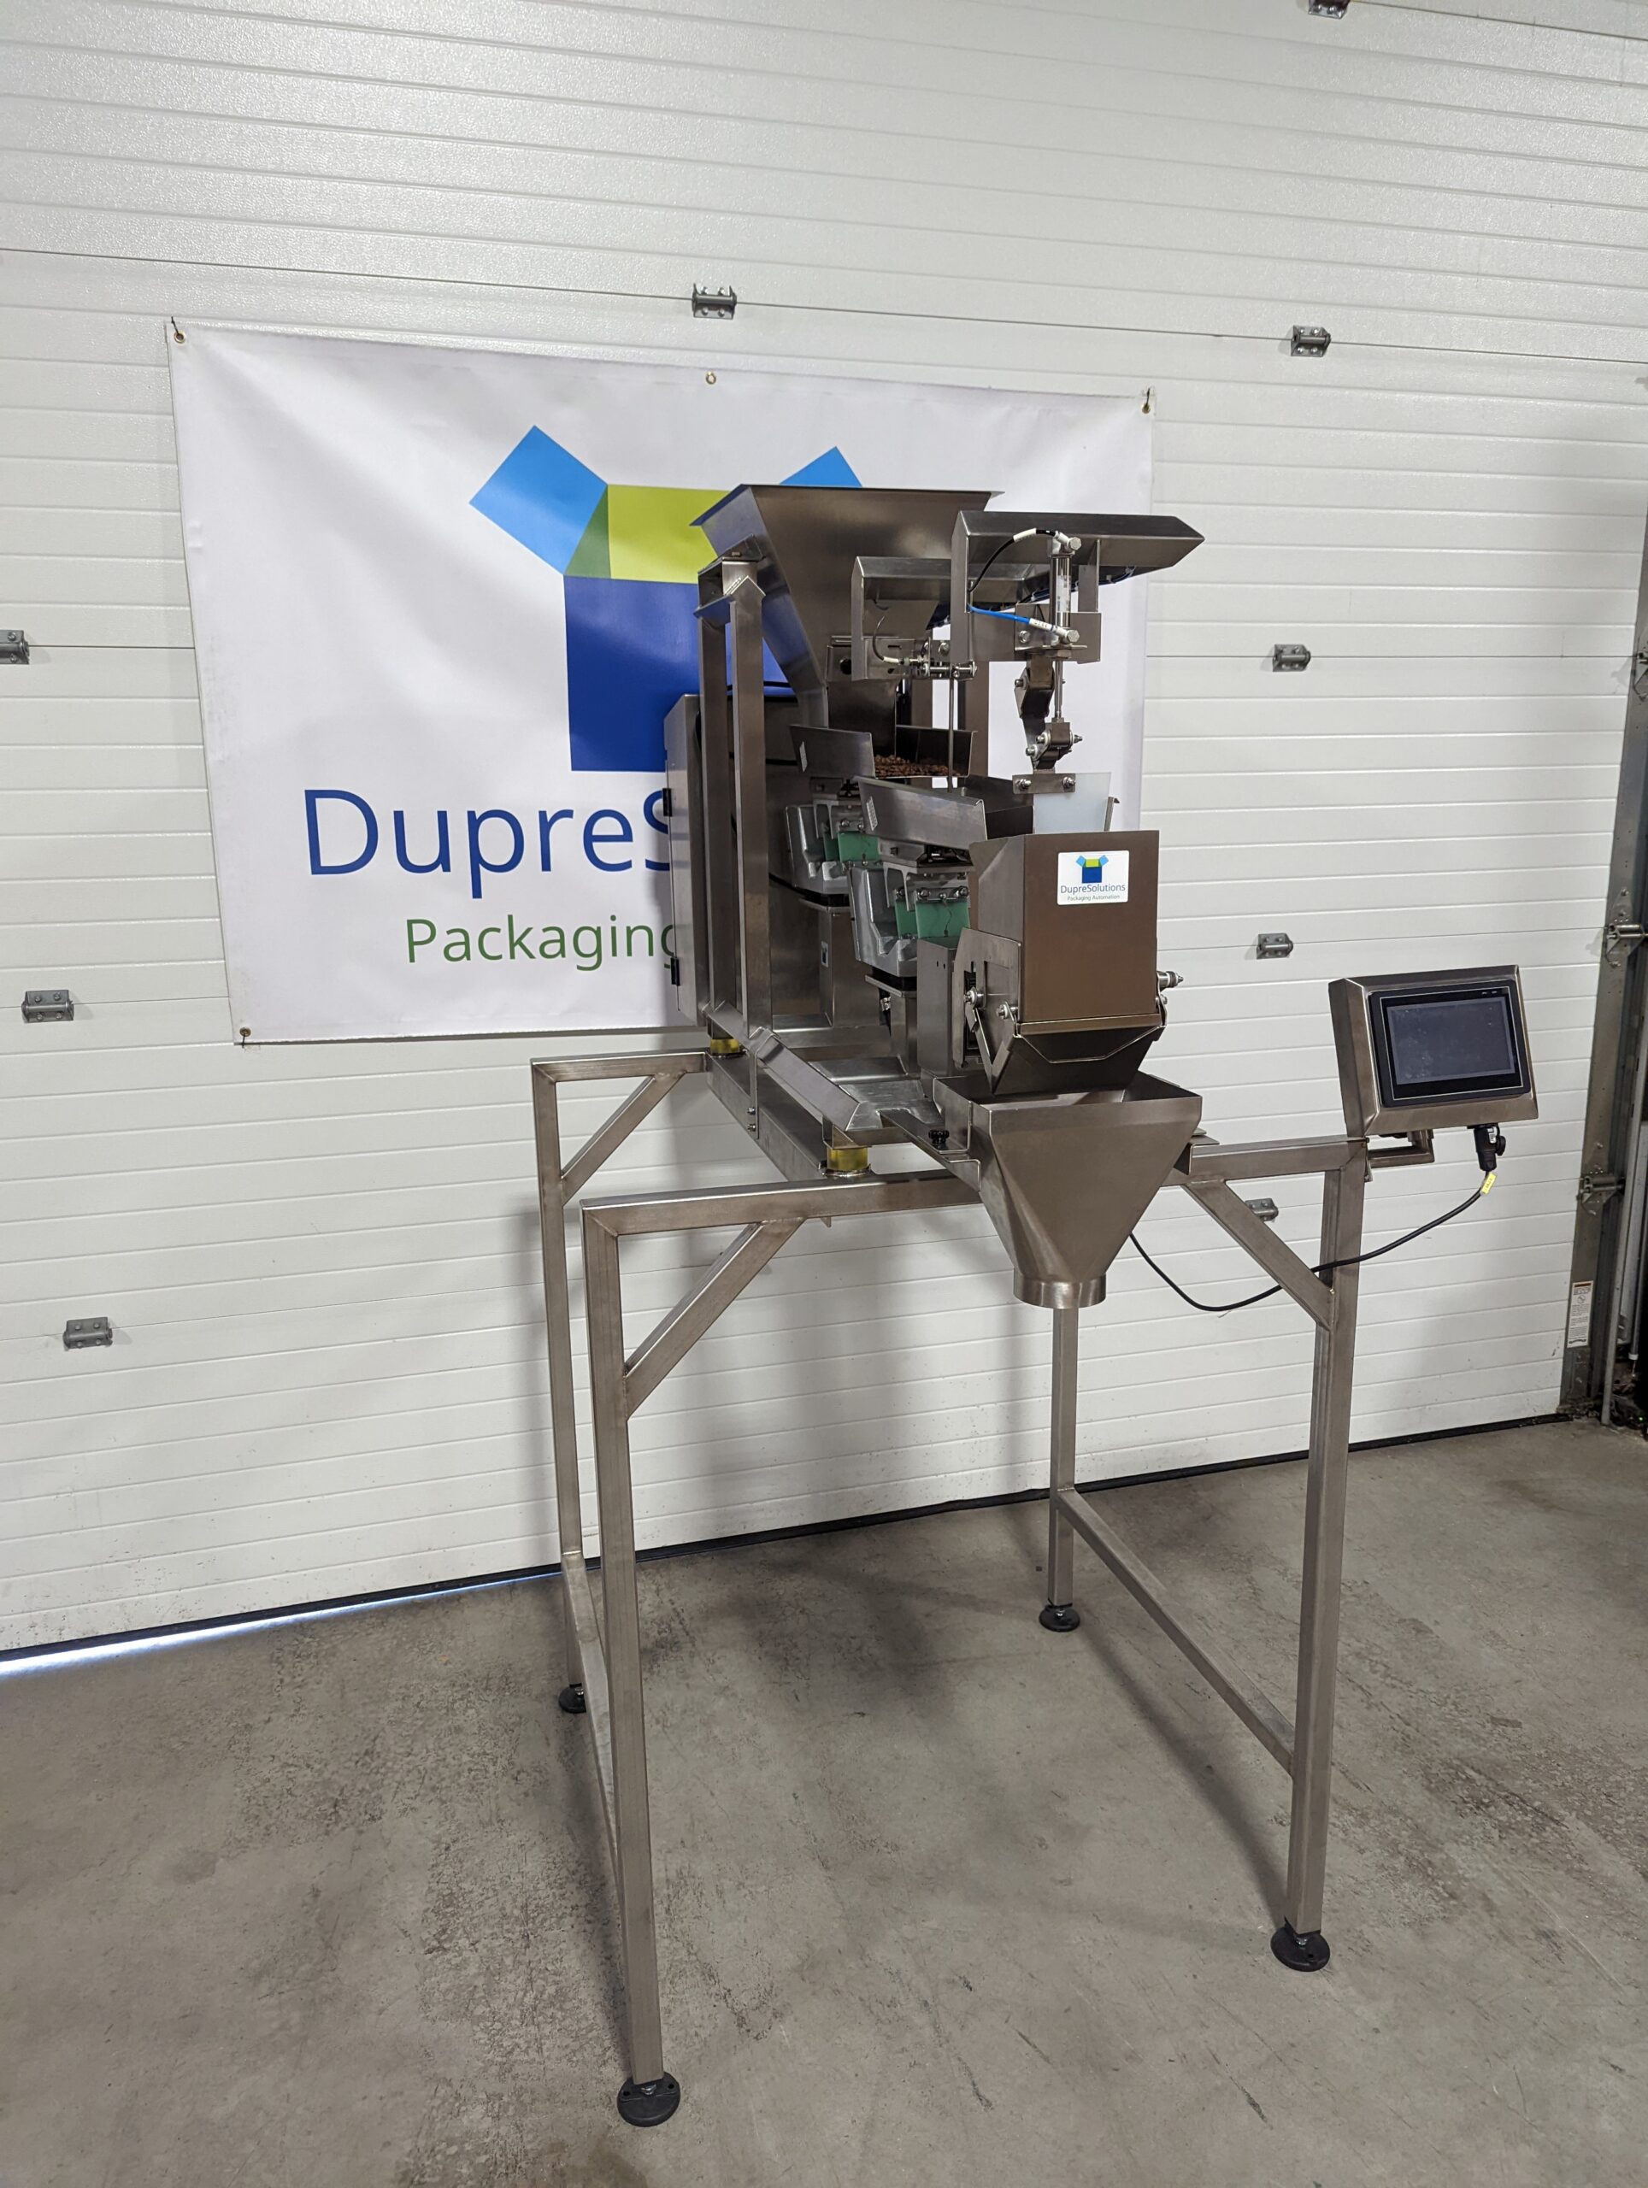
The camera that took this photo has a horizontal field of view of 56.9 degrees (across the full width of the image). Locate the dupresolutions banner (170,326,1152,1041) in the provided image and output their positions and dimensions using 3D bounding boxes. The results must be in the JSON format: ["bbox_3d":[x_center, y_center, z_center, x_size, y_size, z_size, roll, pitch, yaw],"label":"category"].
[{"bbox_3d":[-0.209,-0.728,2.895,1.824,1.219,0.025,-4,13,-15],"label":"dupresolutions banner"}]

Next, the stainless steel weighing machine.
[{"bbox_3d":[0.198,0.163,2.273,1.216,2.010,1.412,-4,13,-14],"label":"stainless steel weighing machine"}]

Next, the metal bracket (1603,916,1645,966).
[{"bbox_3d":[1.884,-0.358,3.562,0.080,0.116,0.052,-4,13,-15],"label":"metal bracket"}]

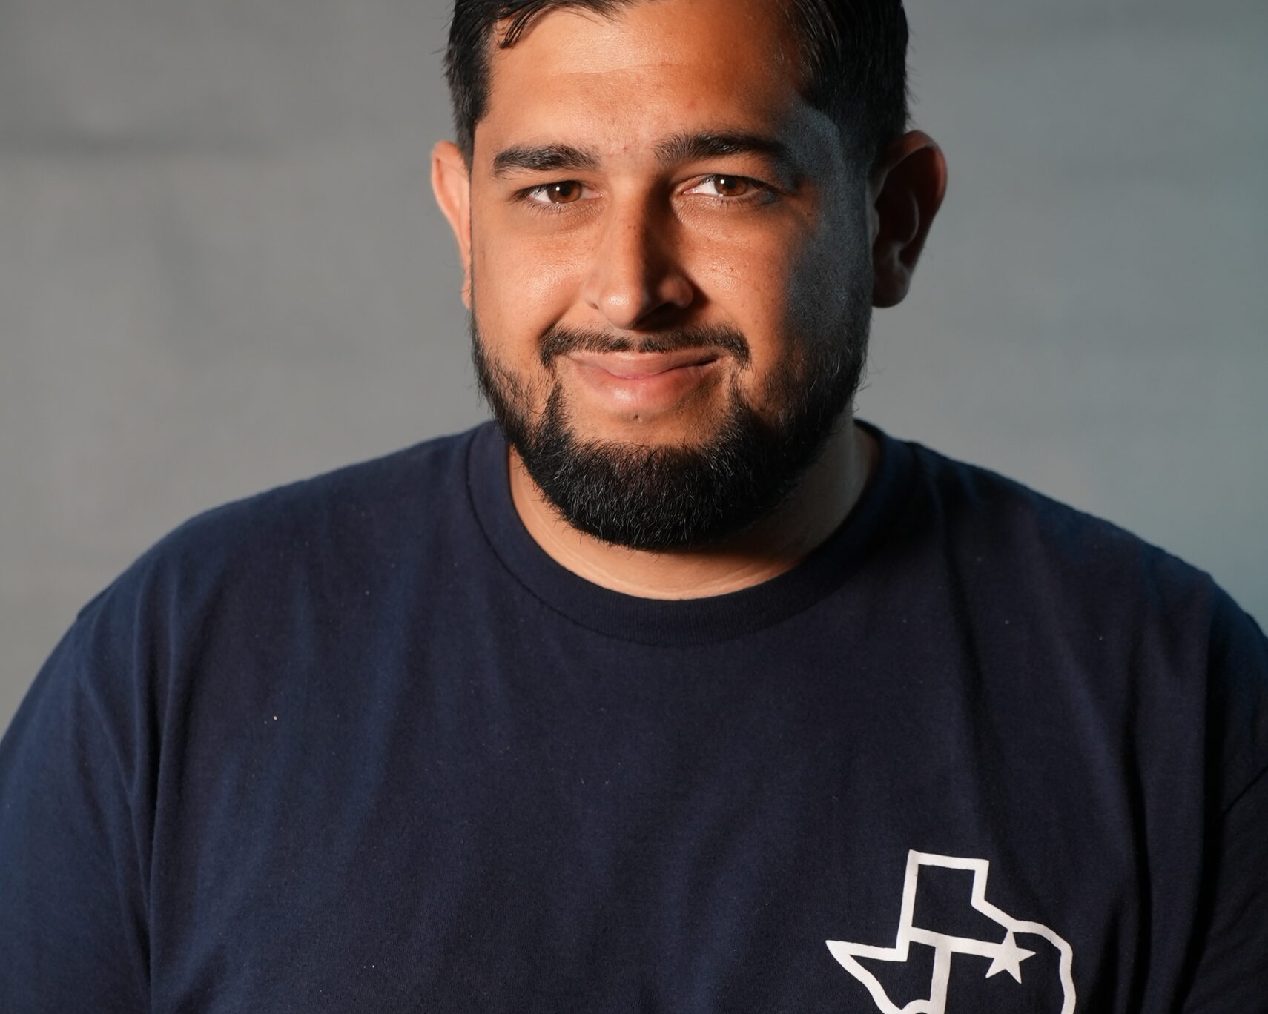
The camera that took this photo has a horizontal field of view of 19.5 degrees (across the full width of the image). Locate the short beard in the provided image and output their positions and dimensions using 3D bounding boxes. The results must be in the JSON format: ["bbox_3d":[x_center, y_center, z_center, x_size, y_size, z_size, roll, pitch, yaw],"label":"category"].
[{"bbox_3d":[0.015,-0.033,1.450,0.152,0.099,0.108,-2,3,11],"label":"short beard"}]

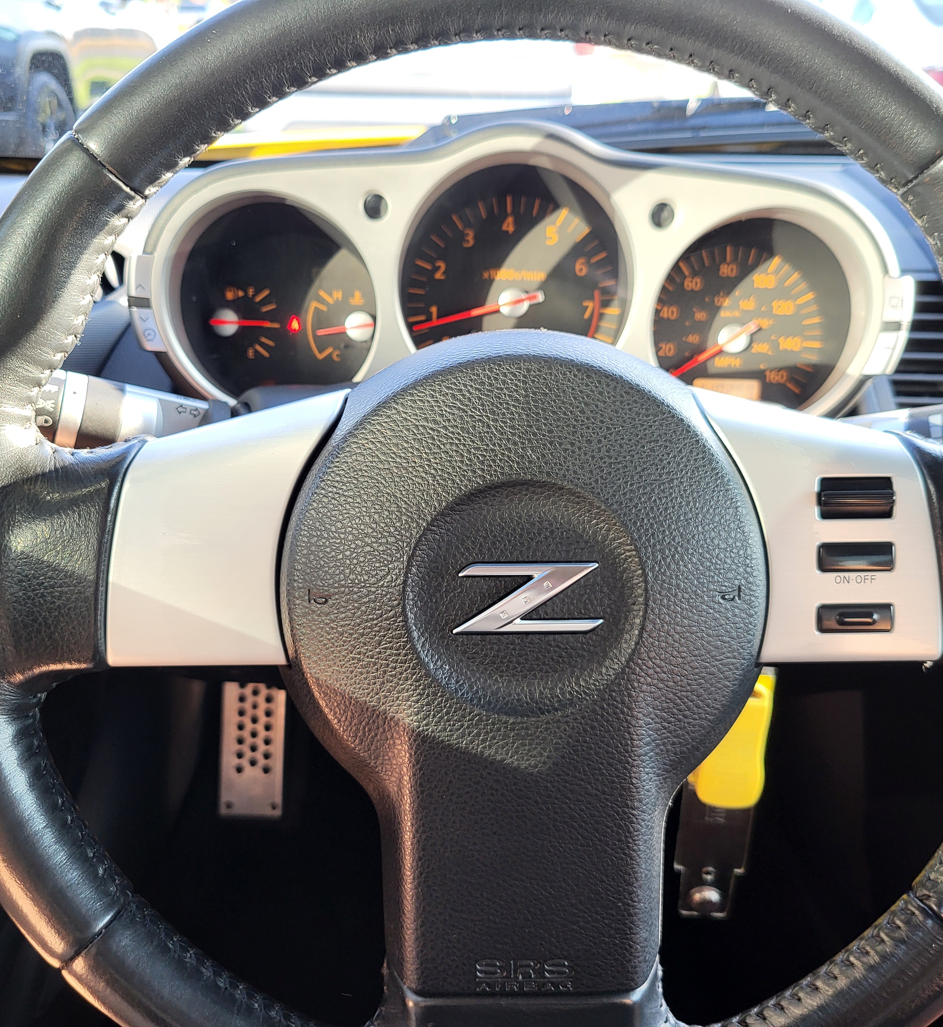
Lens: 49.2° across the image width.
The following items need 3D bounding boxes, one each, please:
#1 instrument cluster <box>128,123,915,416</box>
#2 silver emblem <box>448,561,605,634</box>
[{"bbox_3d":[0.022,-0.121,0.530,0.375,0.140,0.100,2,9,1],"label":"instrument cluster"},{"bbox_3d":[0.018,0.027,0.325,0.048,0.022,0.004,0,-2,2],"label":"silver emblem"}]

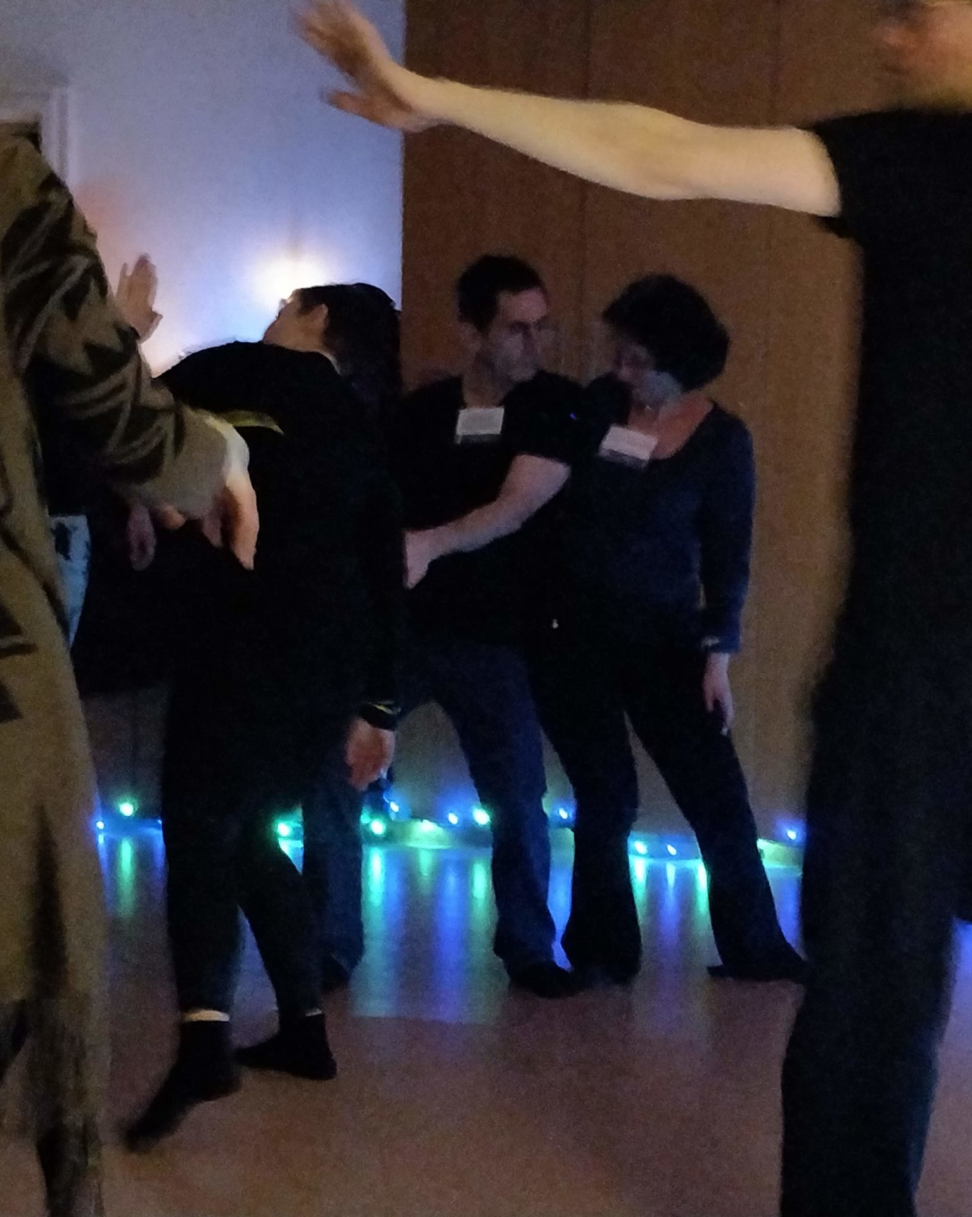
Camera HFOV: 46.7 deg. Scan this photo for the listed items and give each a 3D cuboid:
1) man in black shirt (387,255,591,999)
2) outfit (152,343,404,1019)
[{"bbox_3d":[-0.070,0.042,2.550,0.600,1.670,0.450,1,3,12],"label":"man in black shirt"},{"bbox_3d":[-0.396,0.134,2.100,0.480,1.270,0.480,2,3,28],"label":"outfit"}]

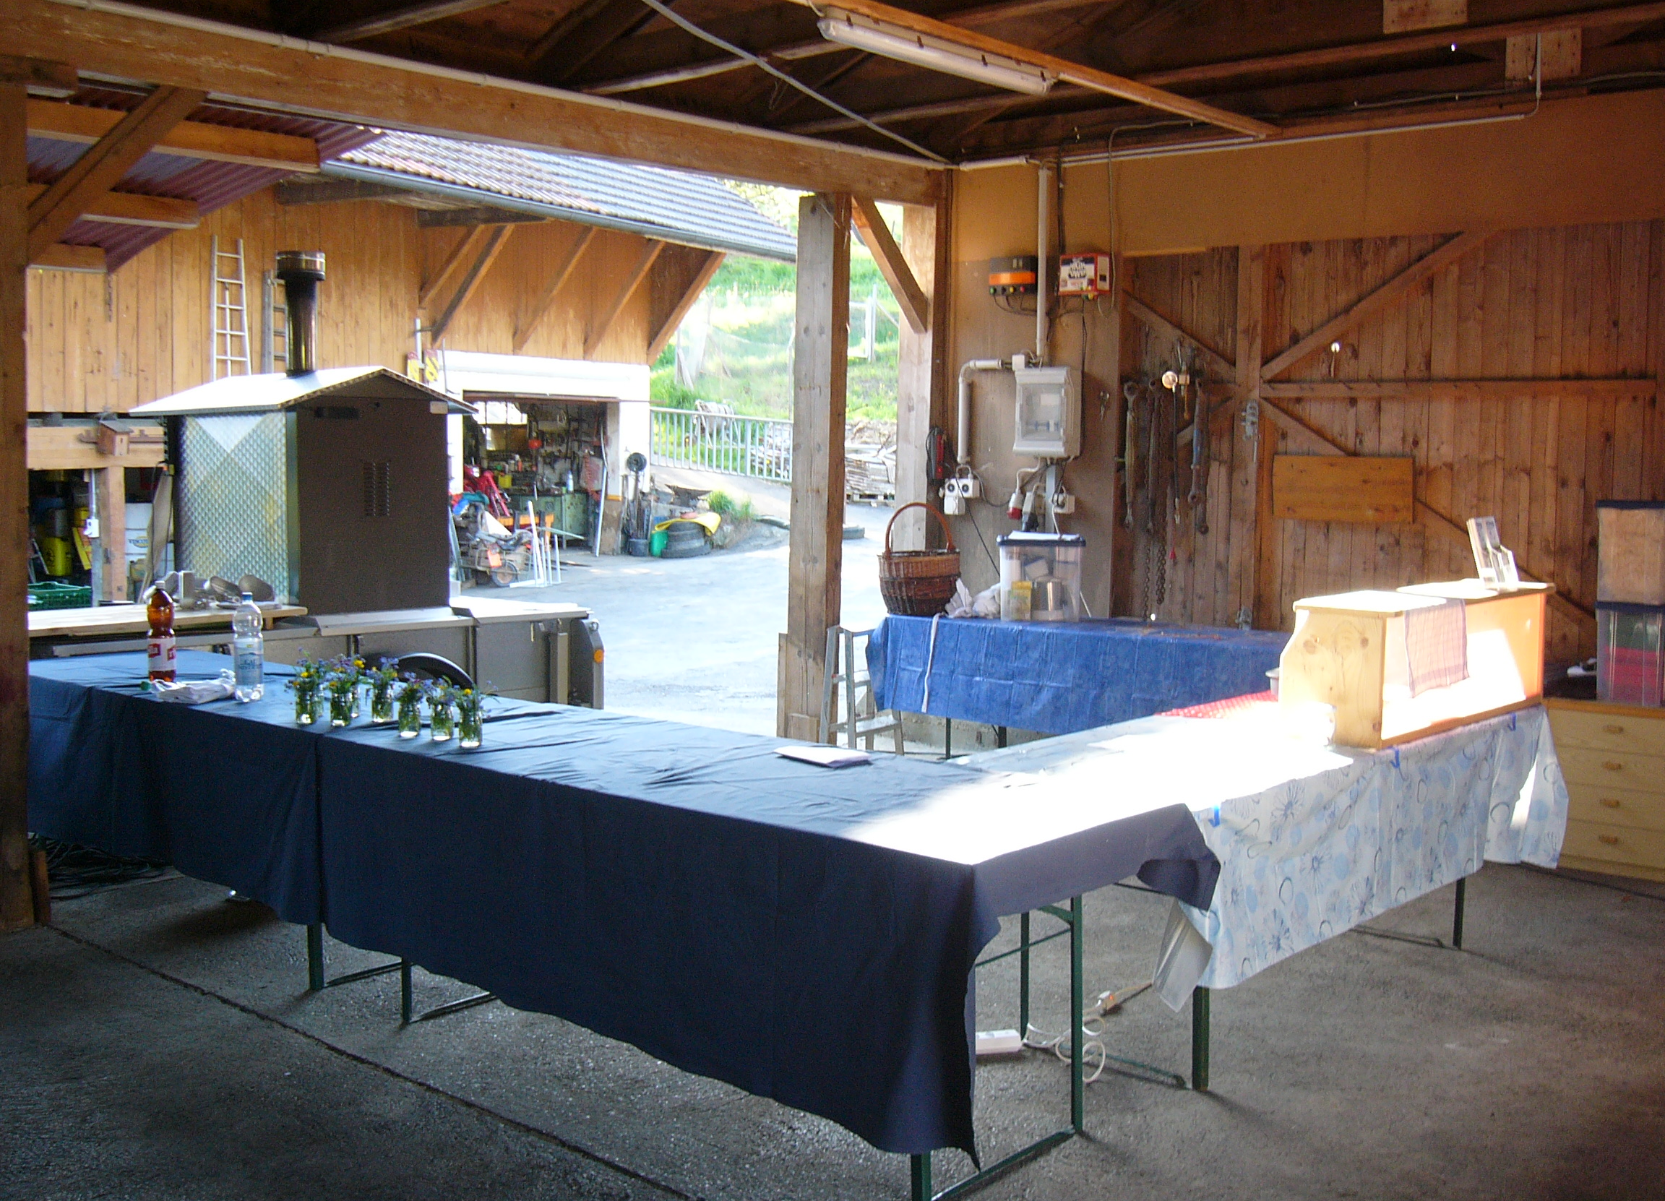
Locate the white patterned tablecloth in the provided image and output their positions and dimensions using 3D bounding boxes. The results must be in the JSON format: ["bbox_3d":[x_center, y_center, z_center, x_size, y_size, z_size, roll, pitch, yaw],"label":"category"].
[{"bbox_3d":[1.360,0.619,5.133,0.940,0.470,2.580,5,5,39],"label":"white patterned tablecloth"}]

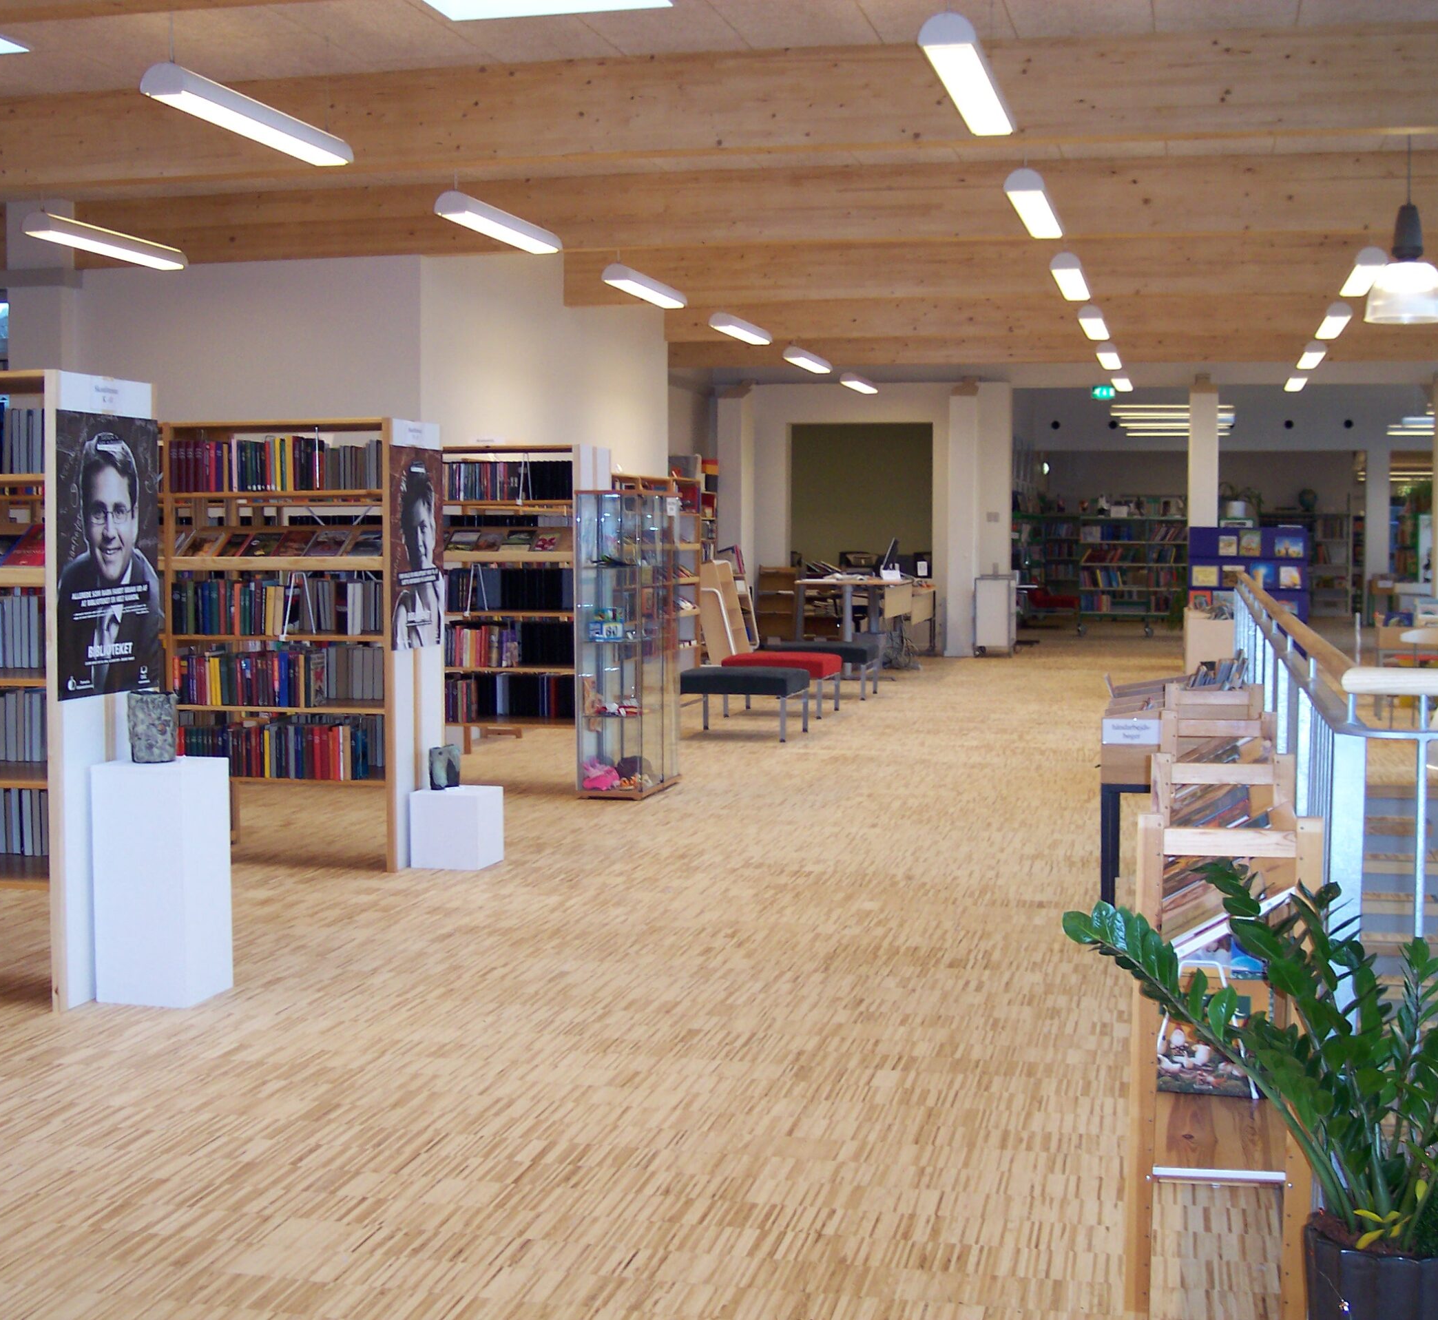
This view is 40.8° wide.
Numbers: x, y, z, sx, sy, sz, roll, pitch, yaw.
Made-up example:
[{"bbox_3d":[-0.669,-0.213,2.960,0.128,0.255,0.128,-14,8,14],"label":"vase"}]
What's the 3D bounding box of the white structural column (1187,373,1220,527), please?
[{"bbox_3d":[5.649,-1.640,22.572,0.318,3.310,0.450,1,4,14],"label":"white structural column"}]

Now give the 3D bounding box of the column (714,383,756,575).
[{"bbox_3d":[0.194,-1.712,23.364,0.310,3.195,0.520,1,4,14],"label":"column"}]

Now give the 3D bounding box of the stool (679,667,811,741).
[{"bbox_3d":[0.196,0.292,13.594,0.760,0.476,0.753,1,4,14],"label":"stool"}]

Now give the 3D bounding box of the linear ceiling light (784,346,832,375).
[{"bbox_3d":[0.925,-3.086,19.902,0.197,0.113,1.575,1,4,14],"label":"linear ceiling light"}]

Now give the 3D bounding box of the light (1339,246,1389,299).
[{"bbox_3d":[4.297,-2.586,12.914,0.197,0.113,1.575,1,4,14],"label":"light"}]

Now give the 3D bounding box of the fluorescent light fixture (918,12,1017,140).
[{"bbox_3d":[0.935,-2.133,7.108,0.193,0.108,1.520,1,4,14],"label":"fluorescent light fixture"}]

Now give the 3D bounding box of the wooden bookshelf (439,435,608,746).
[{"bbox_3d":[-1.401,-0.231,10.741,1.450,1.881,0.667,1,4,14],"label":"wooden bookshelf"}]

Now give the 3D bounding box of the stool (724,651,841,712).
[{"bbox_3d":[0.524,0.203,15.824,0.815,0.485,0.800,1,4,14],"label":"stool"}]

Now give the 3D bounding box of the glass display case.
[{"bbox_3d":[-0.489,-0.095,10.601,0.352,1.636,0.745,1,4,14],"label":"glass display case"}]

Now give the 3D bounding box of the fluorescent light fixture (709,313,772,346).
[{"bbox_3d":[0.203,-2.891,16.929,0.197,0.113,1.575,1,4,14],"label":"fluorescent light fixture"}]

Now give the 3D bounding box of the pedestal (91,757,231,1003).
[{"bbox_3d":[-1.779,0.703,6.205,0.312,0.750,0.300,1,4,14],"label":"pedestal"}]

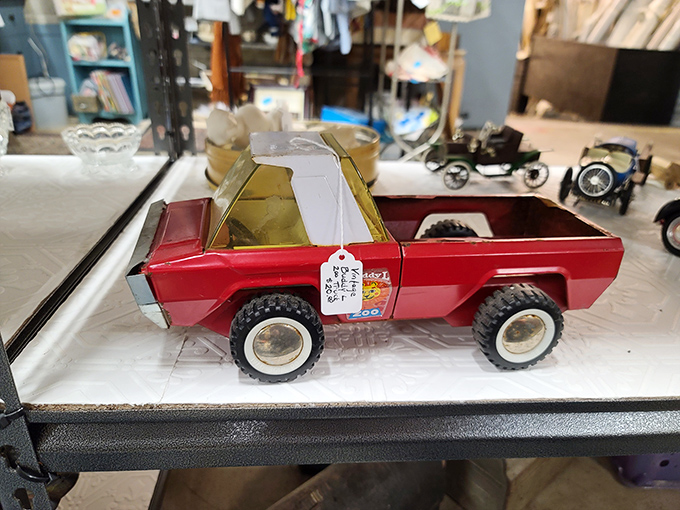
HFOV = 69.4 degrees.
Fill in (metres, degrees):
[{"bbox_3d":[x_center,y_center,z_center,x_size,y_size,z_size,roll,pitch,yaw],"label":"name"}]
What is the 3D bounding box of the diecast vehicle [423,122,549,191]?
[{"bbox_3d":[0.237,-0.162,0.782,0.189,0.094,0.095,-2,25,-12],"label":"diecast vehicle"}]

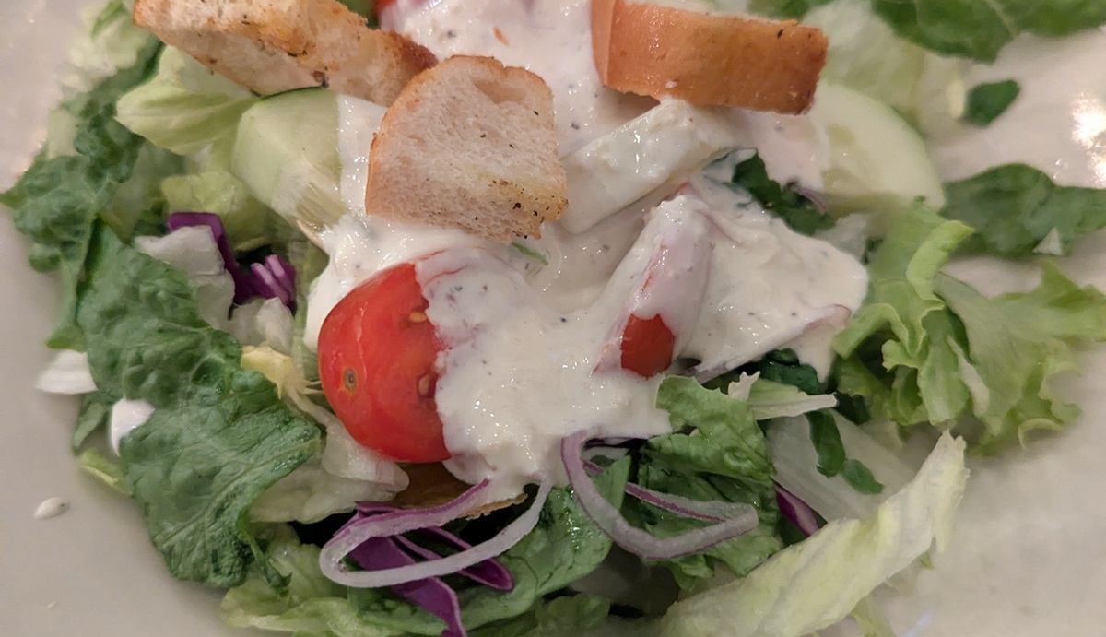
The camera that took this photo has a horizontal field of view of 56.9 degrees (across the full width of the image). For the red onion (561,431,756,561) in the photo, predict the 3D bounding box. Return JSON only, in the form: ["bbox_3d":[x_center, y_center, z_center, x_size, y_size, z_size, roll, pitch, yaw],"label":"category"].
[{"bbox_3d":[0.014,0.023,0.133,0.025,0.007,0.014,23,60,13],"label":"red onion"}]

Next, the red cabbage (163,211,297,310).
[{"bbox_3d":[-0.049,-0.009,0.157,0.021,0.010,0.013,29,61,16],"label":"red cabbage"}]

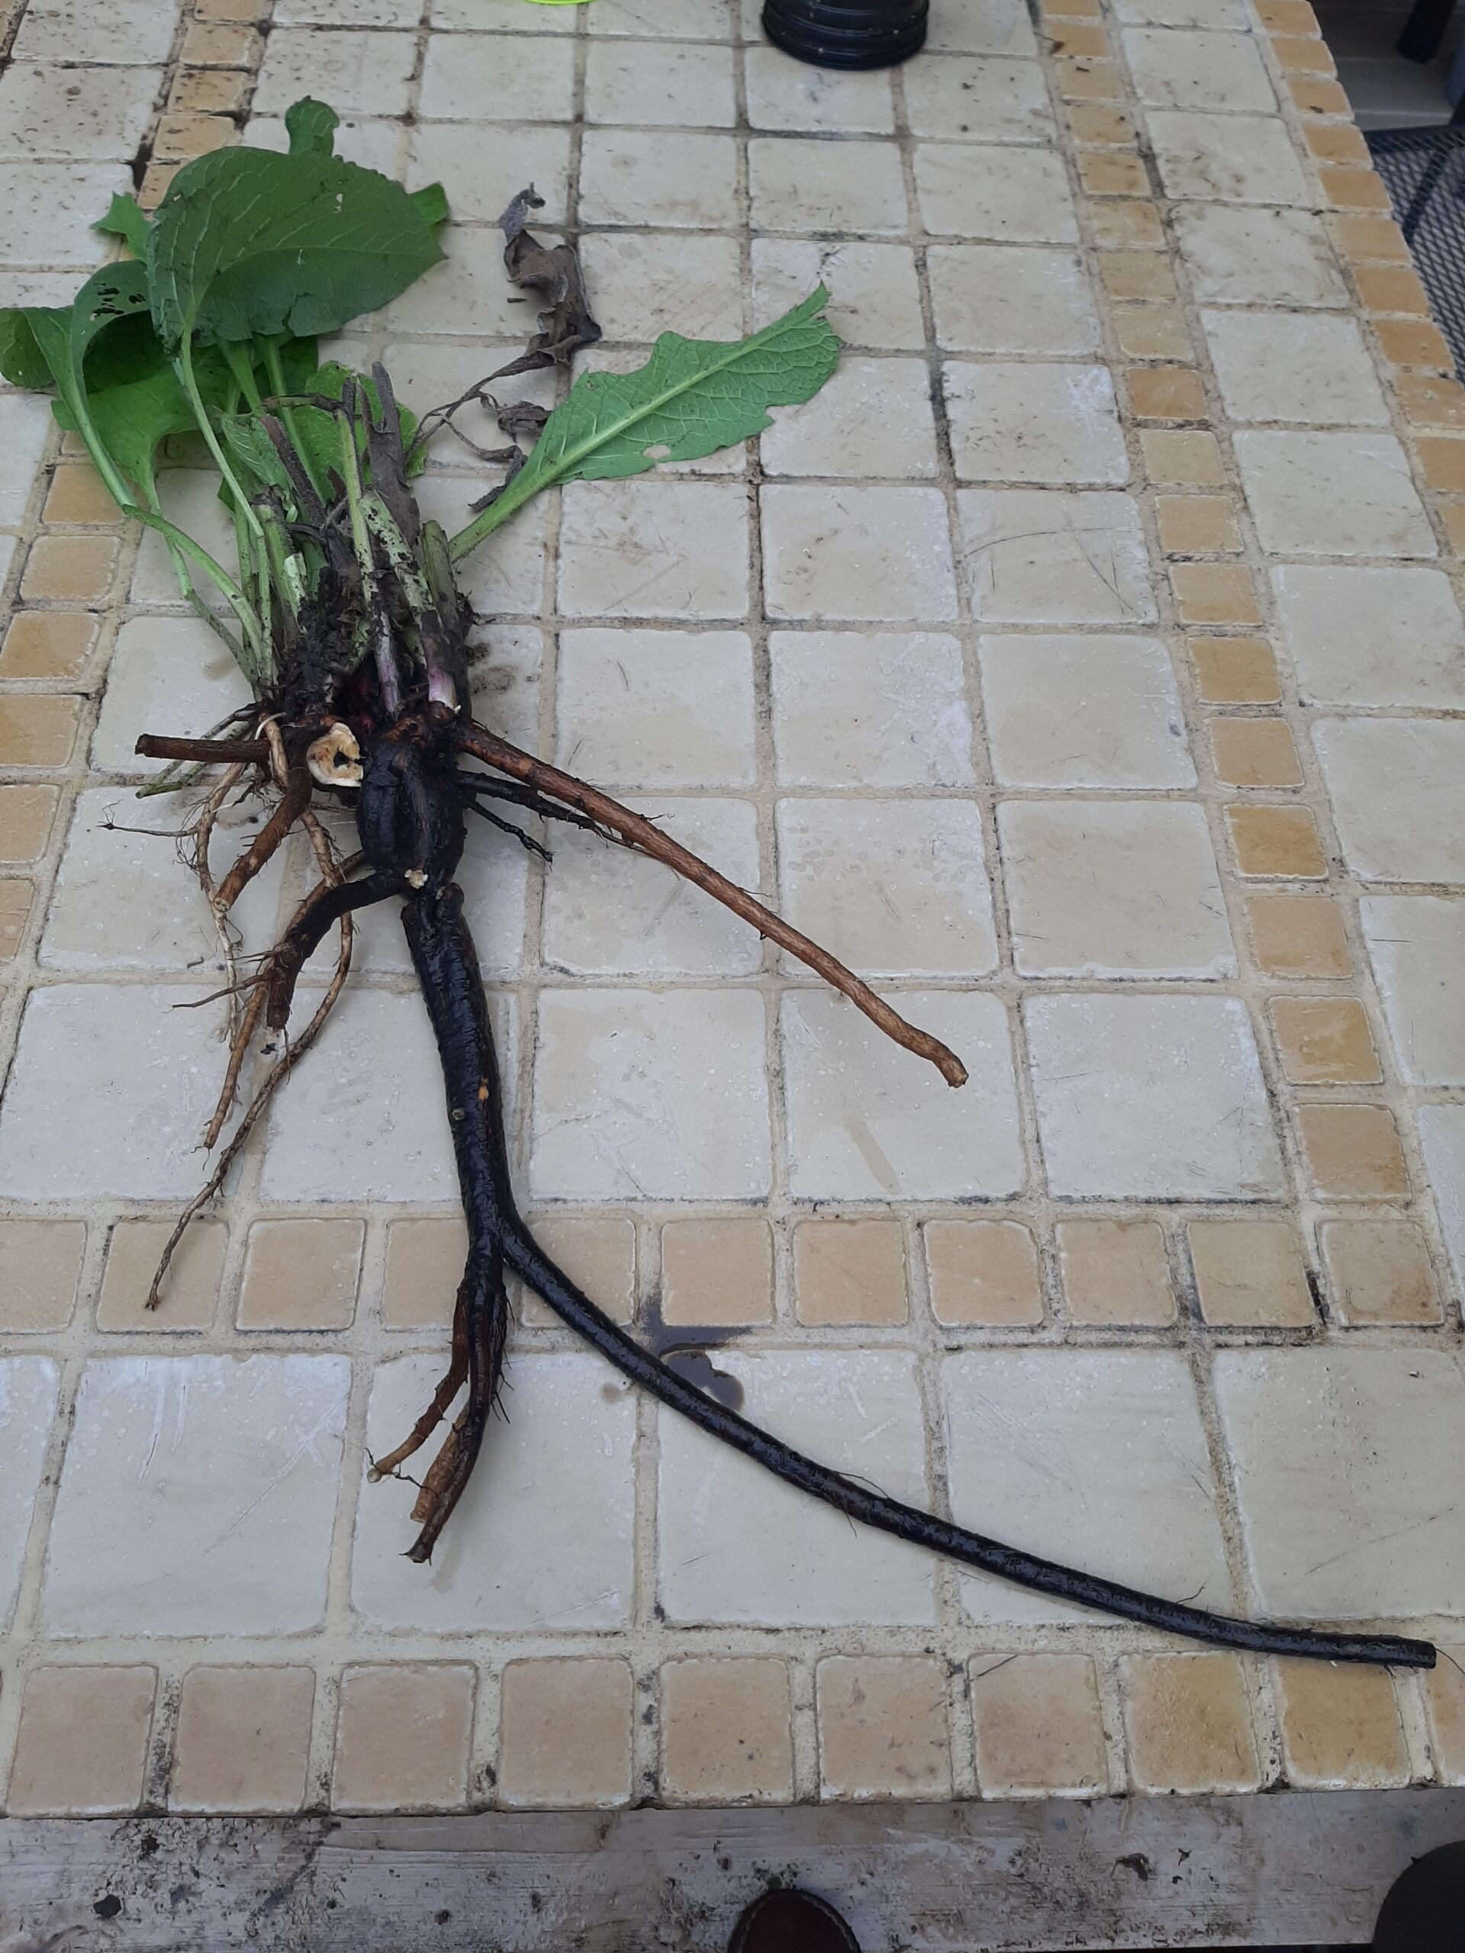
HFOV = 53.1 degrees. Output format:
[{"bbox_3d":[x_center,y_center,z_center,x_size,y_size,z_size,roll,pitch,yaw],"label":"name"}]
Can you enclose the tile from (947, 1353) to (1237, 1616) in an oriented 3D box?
[{"bbox_3d":[0.135,0.196,0.570,0.100,0.010,0.101,0,61,-2],"label":"tile"}]

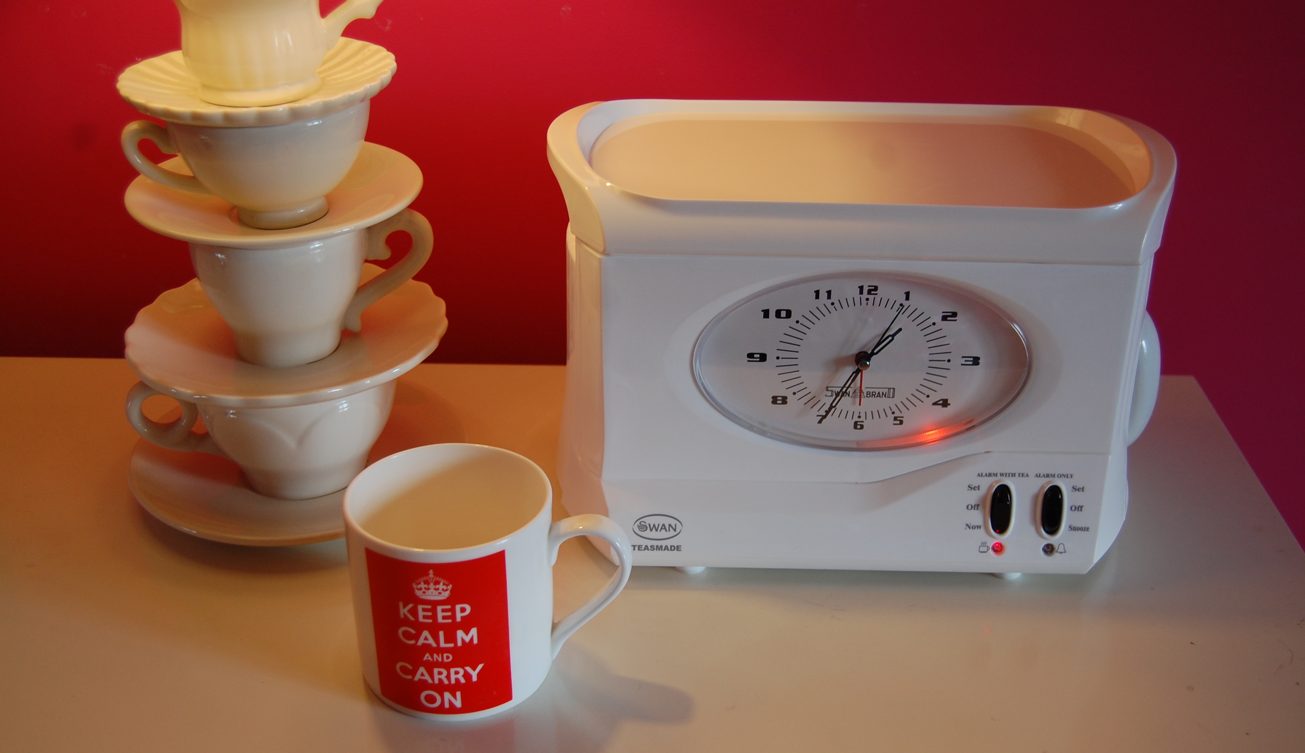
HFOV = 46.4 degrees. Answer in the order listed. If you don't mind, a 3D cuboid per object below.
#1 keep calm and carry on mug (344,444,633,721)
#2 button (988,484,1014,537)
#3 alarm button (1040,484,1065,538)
[{"bbox_3d":[-0.065,0.083,0.618,0.112,0.081,0.081,0,27,0],"label":"keep calm and carry on mug"},{"bbox_3d":[0.153,0.059,0.669,0.010,0.026,0.006,1,27,1],"label":"button"},{"bbox_3d":[0.176,0.059,0.669,0.010,0.026,0.006,1,27,1],"label":"alarm button"}]

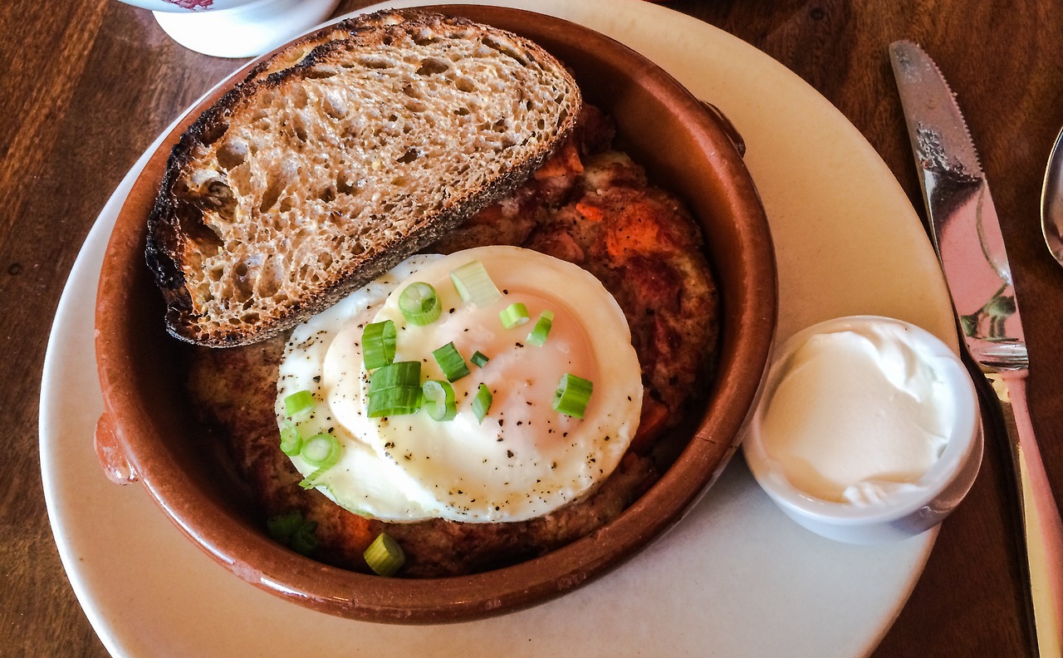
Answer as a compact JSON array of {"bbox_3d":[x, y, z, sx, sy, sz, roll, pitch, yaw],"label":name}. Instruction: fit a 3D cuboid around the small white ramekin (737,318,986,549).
[{"bbox_3d":[0.093,0.030,0.259,0.061,0.035,0.061,0,64,26],"label":"small white ramekin"}]

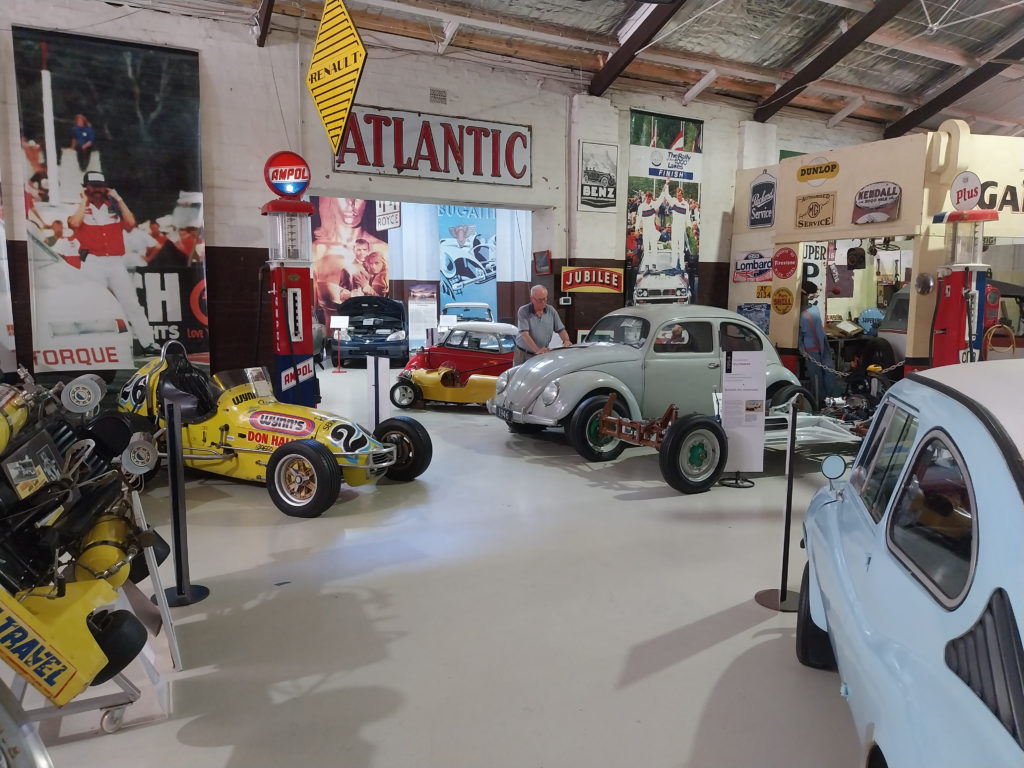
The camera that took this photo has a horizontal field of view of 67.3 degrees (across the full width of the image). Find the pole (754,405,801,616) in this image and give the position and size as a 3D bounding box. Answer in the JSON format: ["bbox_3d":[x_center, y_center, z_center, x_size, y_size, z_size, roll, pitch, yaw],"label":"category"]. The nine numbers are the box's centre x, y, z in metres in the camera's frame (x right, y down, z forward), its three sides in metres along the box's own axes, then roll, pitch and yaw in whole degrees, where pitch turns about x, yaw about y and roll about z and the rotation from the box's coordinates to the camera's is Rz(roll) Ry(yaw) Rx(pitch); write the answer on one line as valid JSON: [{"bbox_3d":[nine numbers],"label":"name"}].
[{"bbox_3d":[1.454,0.620,4.039,0.320,1.077,0.320,-3,8,-27],"label":"pole"}]

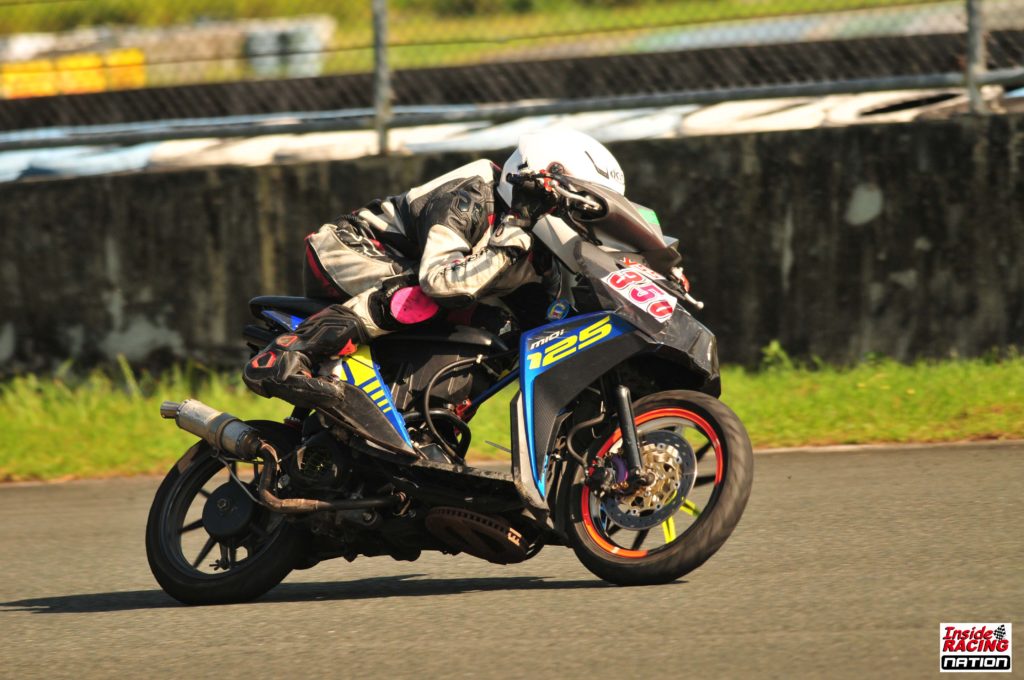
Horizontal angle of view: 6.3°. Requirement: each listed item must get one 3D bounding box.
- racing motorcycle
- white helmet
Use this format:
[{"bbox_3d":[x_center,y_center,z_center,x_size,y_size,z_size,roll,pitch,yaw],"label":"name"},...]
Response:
[{"bbox_3d":[-0.107,0.158,22.471,1.780,1.020,0.670,-4,-29,36],"label":"racing motorcycle"},{"bbox_3d":[0.118,-0.376,22.669,0.330,0.260,0.255,20,-4,22],"label":"white helmet"}]

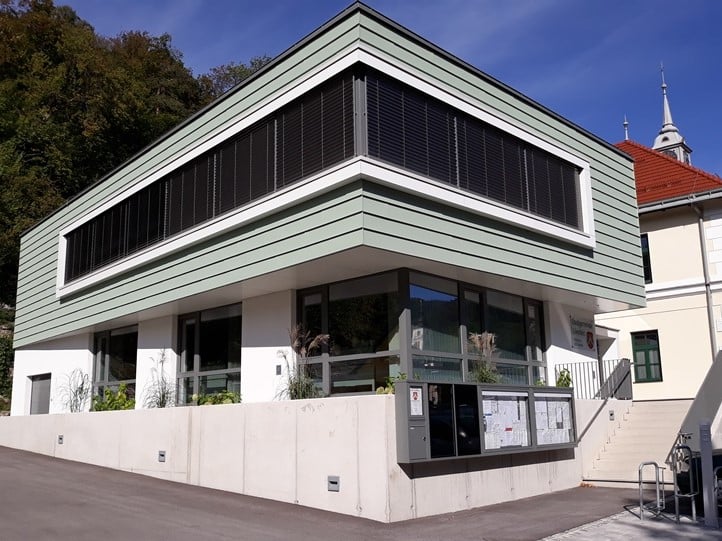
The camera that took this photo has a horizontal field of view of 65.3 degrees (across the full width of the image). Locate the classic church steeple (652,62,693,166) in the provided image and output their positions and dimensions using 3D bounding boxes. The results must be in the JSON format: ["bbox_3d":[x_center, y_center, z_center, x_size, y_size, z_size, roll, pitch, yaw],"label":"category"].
[{"bbox_3d":[15.869,-8.011,29.335,1.400,6.160,1.400,12,-19,-42],"label":"classic church steeple"}]

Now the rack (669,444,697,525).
[{"bbox_3d":[4.426,2.909,7.721,0.600,0.970,0.150,12,-19,-42],"label":"rack"}]

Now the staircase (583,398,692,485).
[{"bbox_3d":[6.474,3.793,12.525,3.041,1.790,1.900,11,-18,-41],"label":"staircase"}]

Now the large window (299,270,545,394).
[{"bbox_3d":[1.851,1.935,14.645,5.600,2.580,3.350,12,-19,-42],"label":"large window"}]

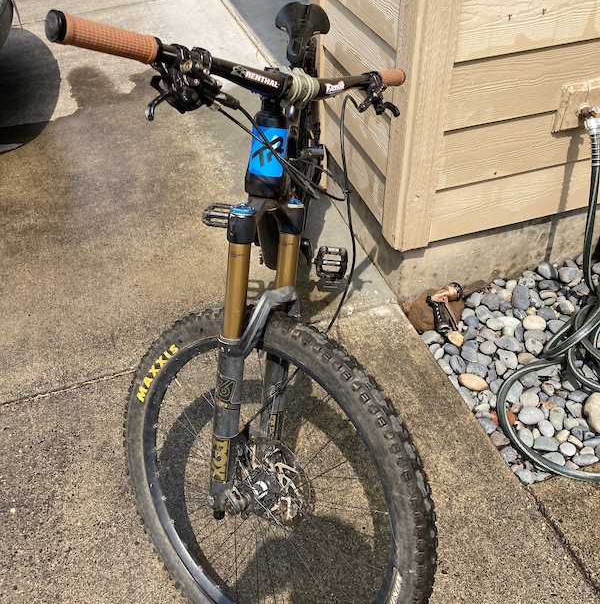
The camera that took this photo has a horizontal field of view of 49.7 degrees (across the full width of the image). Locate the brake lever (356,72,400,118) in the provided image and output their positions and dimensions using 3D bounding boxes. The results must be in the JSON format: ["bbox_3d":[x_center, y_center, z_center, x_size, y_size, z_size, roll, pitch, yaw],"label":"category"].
[{"bbox_3d":[0.151,-0.391,1.236,0.065,0.085,0.145,23,24,31],"label":"brake lever"}]

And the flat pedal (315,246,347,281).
[{"bbox_3d":[0.101,-0.122,2.030,0.102,0.022,0.102,6,62,2],"label":"flat pedal"}]

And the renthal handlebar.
[{"bbox_3d":[-0.013,-0.366,1.036,0.090,0.075,0.815,23,24,31],"label":"renthal handlebar"}]

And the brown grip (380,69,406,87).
[{"bbox_3d":[0.182,-0.454,1.314,0.034,0.034,0.132,19,27,24],"label":"brown grip"}]

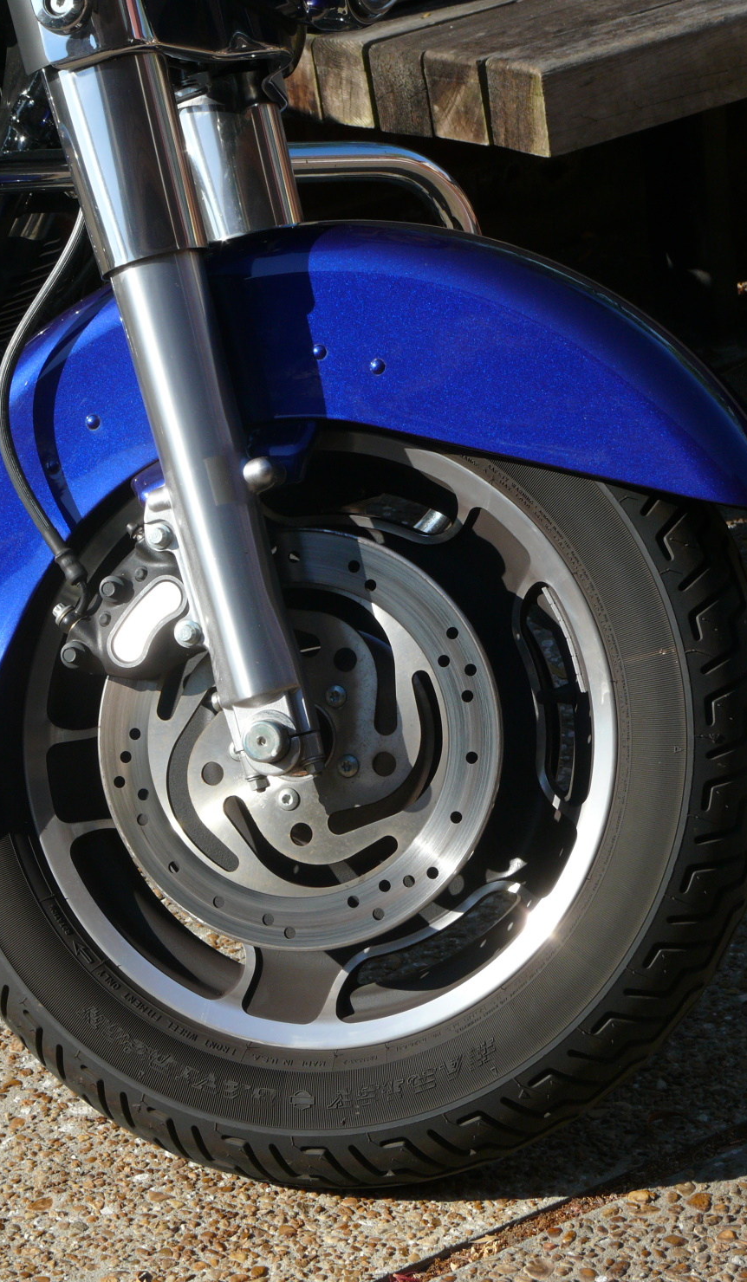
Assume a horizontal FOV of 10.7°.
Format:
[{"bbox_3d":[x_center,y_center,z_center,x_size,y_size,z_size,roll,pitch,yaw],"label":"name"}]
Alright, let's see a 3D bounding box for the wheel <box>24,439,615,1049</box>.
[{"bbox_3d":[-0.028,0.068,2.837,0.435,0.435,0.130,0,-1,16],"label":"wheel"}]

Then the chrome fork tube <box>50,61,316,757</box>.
[{"bbox_3d":[-0.123,-0.156,2.728,0.084,0.504,0.084,-16,-5,15],"label":"chrome fork tube"}]

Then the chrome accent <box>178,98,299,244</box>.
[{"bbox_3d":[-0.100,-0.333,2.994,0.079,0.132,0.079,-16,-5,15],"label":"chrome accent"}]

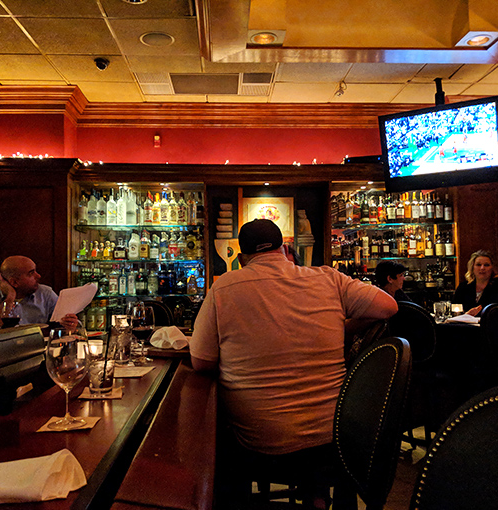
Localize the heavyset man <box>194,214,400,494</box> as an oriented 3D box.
[{"bbox_3d":[0.190,0.515,2.300,0.820,1.320,0.700,0,-2,-3],"label":"heavyset man"}]

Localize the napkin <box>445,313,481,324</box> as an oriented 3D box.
[{"bbox_3d":[1.559,0.470,3.864,0.240,0.050,0.210,-1,-2,22],"label":"napkin"}]

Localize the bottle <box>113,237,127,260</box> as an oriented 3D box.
[{"bbox_3d":[-1.234,-0.055,5.102,0.120,0.218,0.085,-1,-1,-3],"label":"bottle"}]

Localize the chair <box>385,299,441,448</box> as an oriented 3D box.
[{"bbox_3d":[1.320,0.975,4.142,0.470,1.220,0.540,-2,-3,34],"label":"chair"}]

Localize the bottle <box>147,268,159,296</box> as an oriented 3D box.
[{"bbox_3d":[-0.918,0.271,5.108,0.098,0.260,0.085,-1,-1,-3],"label":"bottle"}]

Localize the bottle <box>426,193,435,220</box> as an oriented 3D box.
[{"bbox_3d":[1.785,-0.467,5.210,0.080,0.295,0.080,-1,-2,-2],"label":"bottle"}]

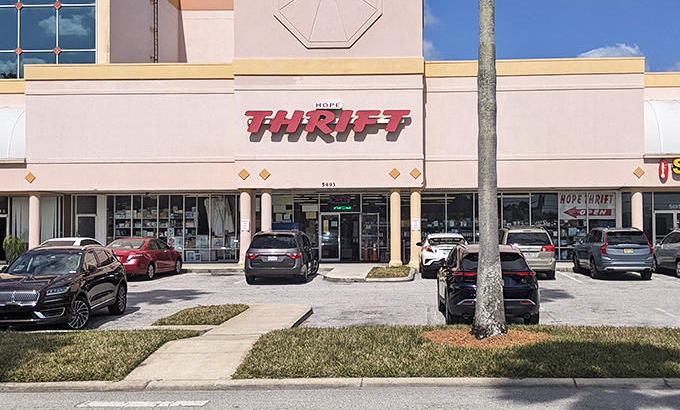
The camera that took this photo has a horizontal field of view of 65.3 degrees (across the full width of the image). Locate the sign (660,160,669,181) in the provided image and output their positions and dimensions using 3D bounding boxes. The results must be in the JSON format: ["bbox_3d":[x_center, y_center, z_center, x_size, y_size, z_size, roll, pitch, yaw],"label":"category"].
[{"bbox_3d":[13.062,-1.381,21.350,0.370,0.820,0.160,0,-1,0],"label":"sign"}]

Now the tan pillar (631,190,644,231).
[{"bbox_3d":[12.888,1.019,23.000,0.520,3.339,0.520,0,-1,0],"label":"tan pillar"}]

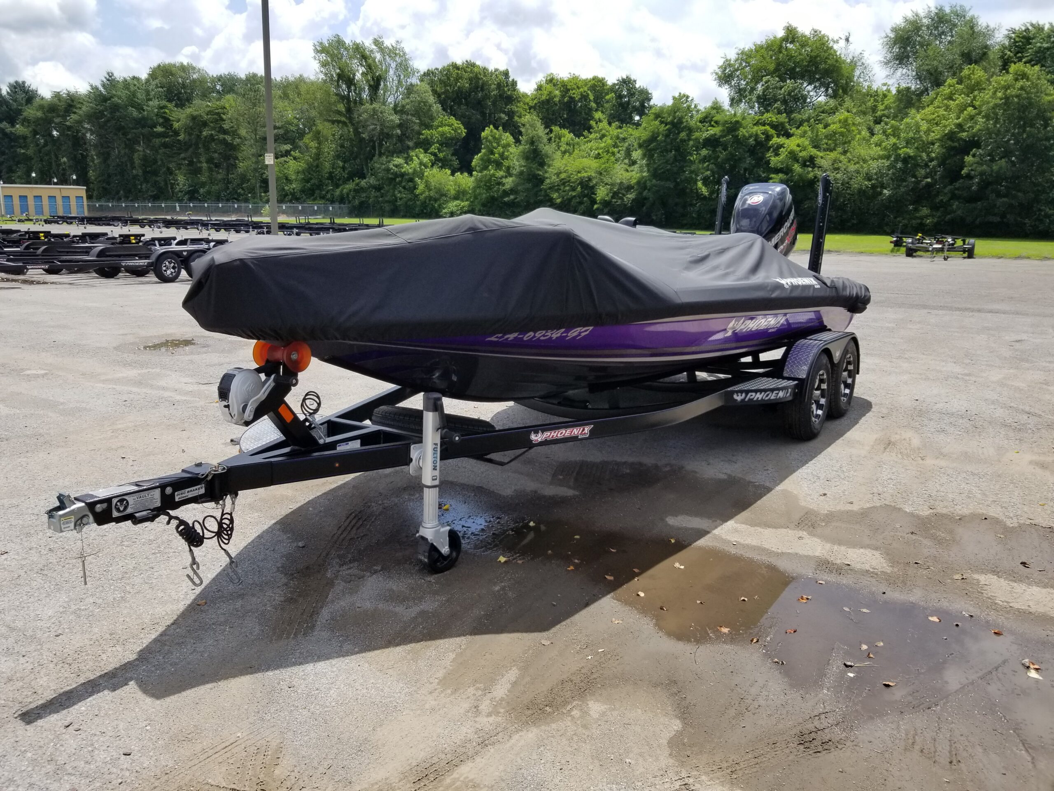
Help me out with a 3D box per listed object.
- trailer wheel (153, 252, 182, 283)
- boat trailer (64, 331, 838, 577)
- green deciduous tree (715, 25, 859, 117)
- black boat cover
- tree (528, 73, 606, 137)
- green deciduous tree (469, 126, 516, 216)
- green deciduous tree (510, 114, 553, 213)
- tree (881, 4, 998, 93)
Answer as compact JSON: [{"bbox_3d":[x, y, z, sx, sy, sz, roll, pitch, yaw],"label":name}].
[{"bbox_3d":[-8.379,-2.971,18.418,0.230,0.700,0.700,10,15,33],"label":"trailer wheel"},{"bbox_3d":[0.423,-0.127,5.454,2.460,1.120,7.020,10,15,33],"label":"boat trailer"},{"bbox_3d":[26.152,-27.223,81.234,14.479,19.965,13.031,5,13,18],"label":"green deciduous tree"},{"bbox_3d":[0.561,-0.853,5.477,2.420,0.830,6.400,10,15,33],"label":"black boat cover"},{"bbox_3d":[4.553,-28.918,93.076,9.187,16.878,8.727,2,13,3],"label":"tree"},{"bbox_3d":[-3.413,-21.784,78.073,4.625,9.164,4.393,0,13,-3],"label":"green deciduous tree"},{"bbox_3d":[0.436,-22.308,78.118,4.219,10.330,4.008,1,13,0],"label":"green deciduous tree"},{"bbox_3d":[41.606,-28.270,81.521,11.816,22.239,10.634,8,14,27],"label":"tree"}]

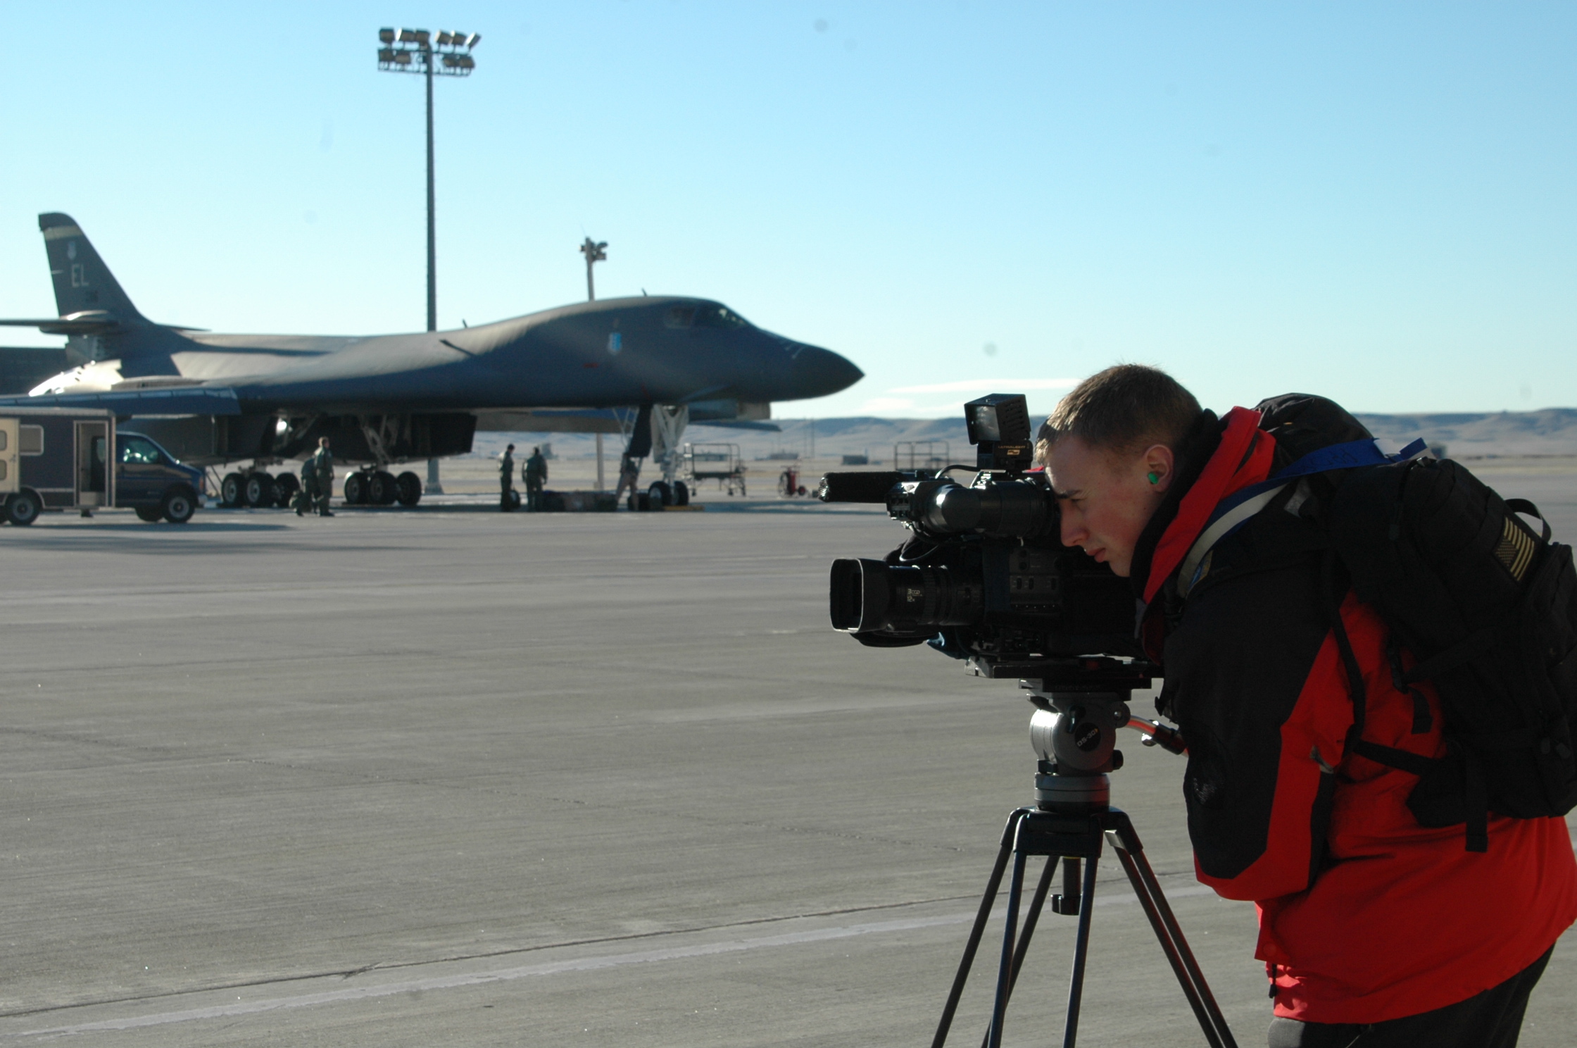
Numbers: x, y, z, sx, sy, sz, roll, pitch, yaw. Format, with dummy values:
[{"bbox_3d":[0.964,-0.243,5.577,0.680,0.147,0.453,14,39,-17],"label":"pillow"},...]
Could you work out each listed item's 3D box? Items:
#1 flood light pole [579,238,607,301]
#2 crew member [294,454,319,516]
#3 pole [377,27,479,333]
[{"bbox_3d":[-8.131,-6.660,143.000,1.200,10.700,1.000,-1,1,-30],"label":"flood light pole"},{"bbox_3d":[-11.052,-0.884,79.000,0.750,1.400,0.600,-1,1,-12],"label":"crew member"},{"bbox_3d":[-14.159,-10.430,135.000,4.000,18.500,1.000,-1,1,-25],"label":"pole"}]

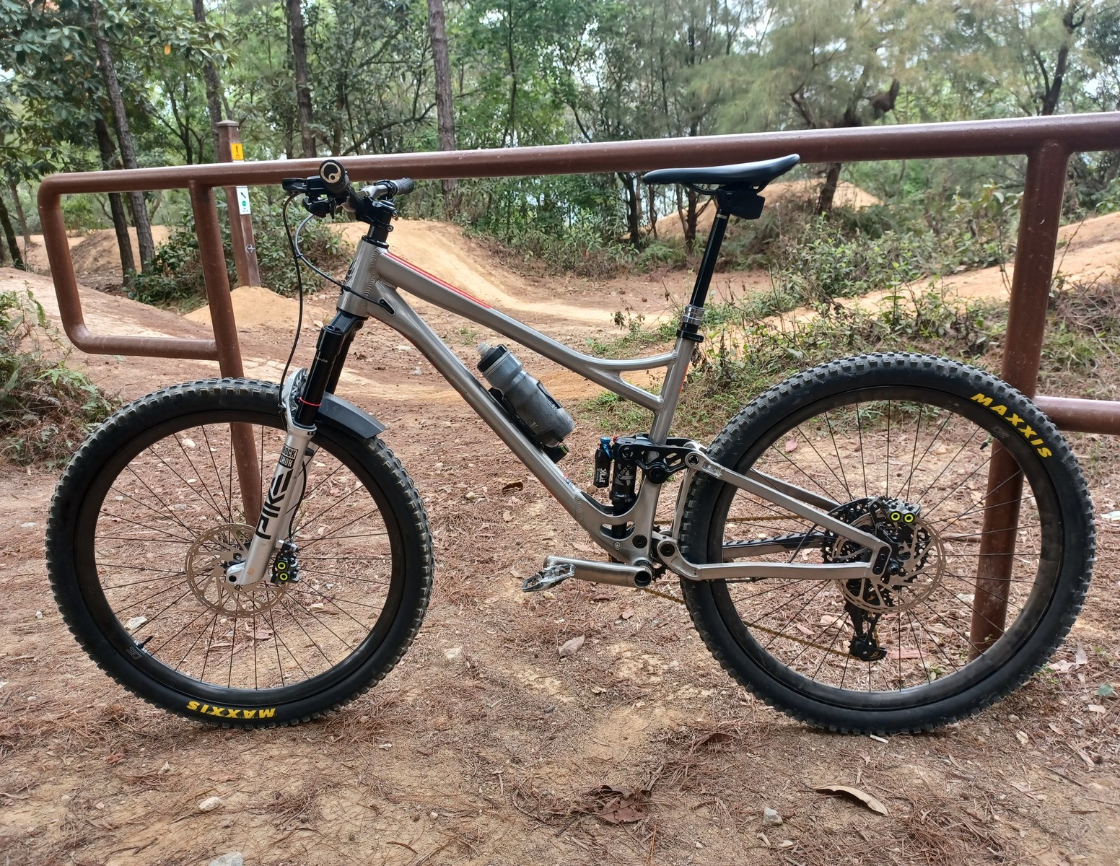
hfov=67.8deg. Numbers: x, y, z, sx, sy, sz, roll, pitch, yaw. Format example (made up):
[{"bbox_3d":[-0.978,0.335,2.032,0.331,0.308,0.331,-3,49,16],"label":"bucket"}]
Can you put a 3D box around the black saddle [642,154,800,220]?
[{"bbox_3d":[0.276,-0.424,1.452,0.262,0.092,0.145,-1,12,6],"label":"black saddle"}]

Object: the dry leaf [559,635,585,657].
[{"bbox_3d":[0.028,0.504,1.988,0.040,0.016,0.086,9,21,34],"label":"dry leaf"}]

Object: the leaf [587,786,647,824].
[{"bbox_3d":[0.101,0.652,1.477,0.105,0.022,0.072,-3,17,0],"label":"leaf"}]

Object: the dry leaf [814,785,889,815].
[{"bbox_3d":[0.511,0.637,1.458,0.127,0.022,0.032,8,20,33],"label":"dry leaf"}]

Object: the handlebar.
[{"bbox_3d":[-0.340,-0.439,1.501,0.075,0.070,0.780,-3,15,-2],"label":"handlebar"}]

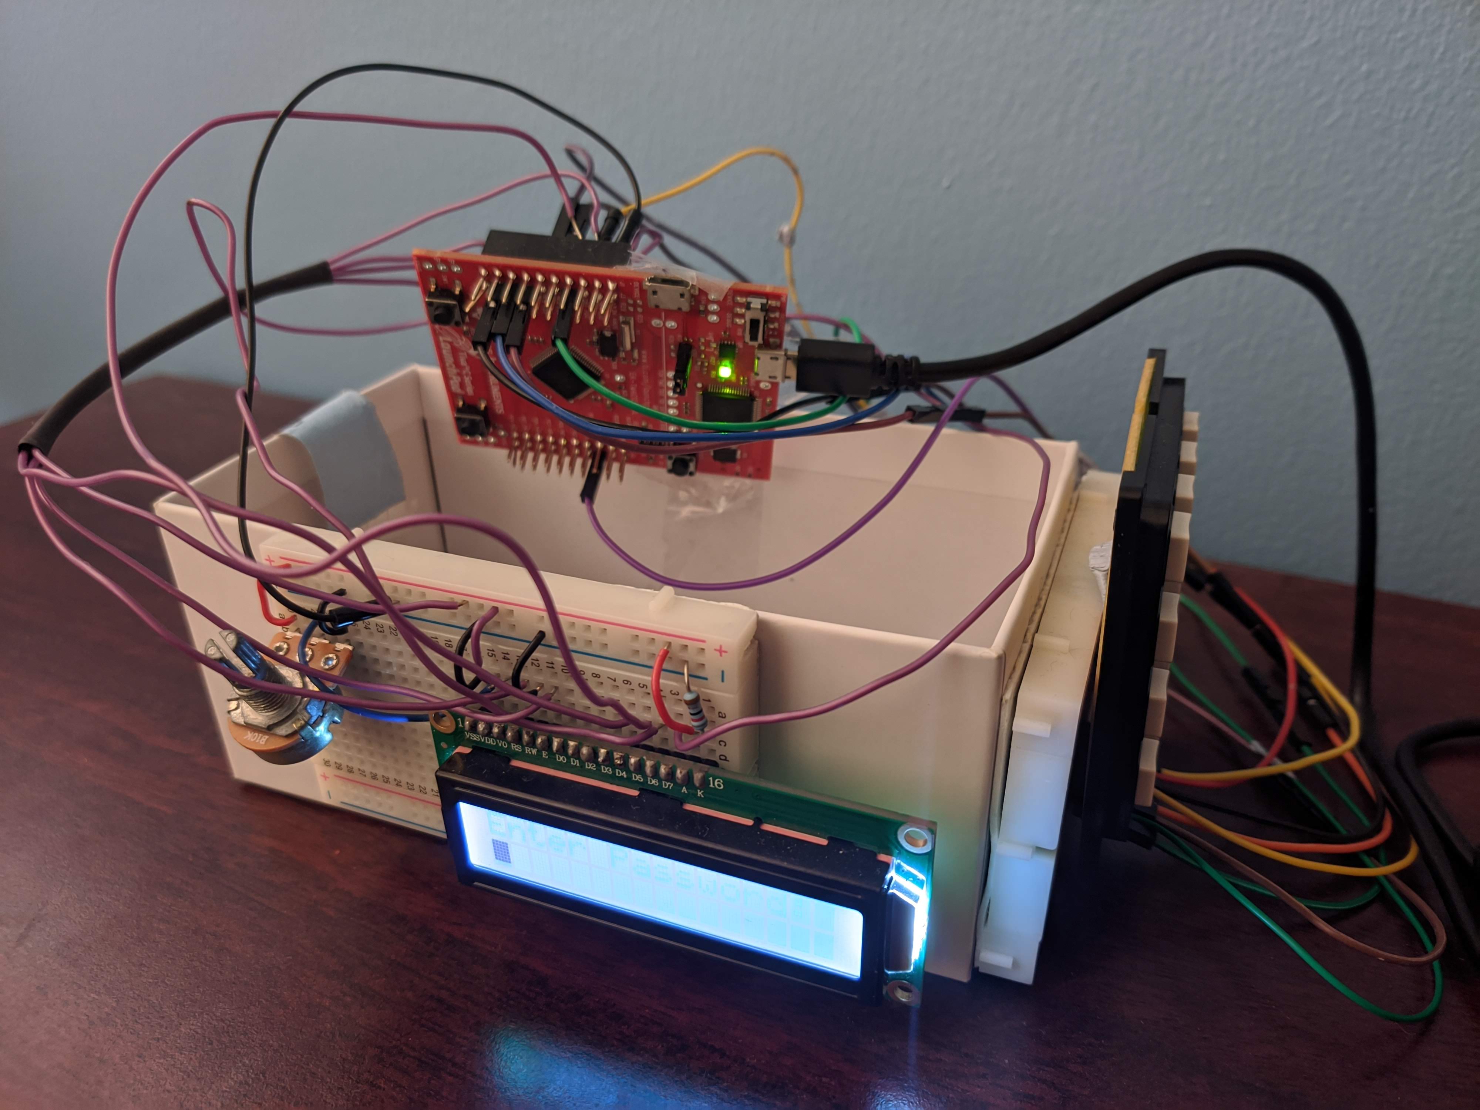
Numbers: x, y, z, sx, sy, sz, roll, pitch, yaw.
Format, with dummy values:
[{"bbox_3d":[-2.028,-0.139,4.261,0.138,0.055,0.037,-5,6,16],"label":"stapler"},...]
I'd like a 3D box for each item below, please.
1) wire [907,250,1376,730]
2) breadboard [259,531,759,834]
[{"bbox_3d":[0.083,-0.014,0.230,0.102,0.091,0.041,2,29,5],"label":"wire"},{"bbox_3d":[-0.036,0.026,0.180,0.082,0.054,0.009,10,30,18],"label":"breadboard"}]

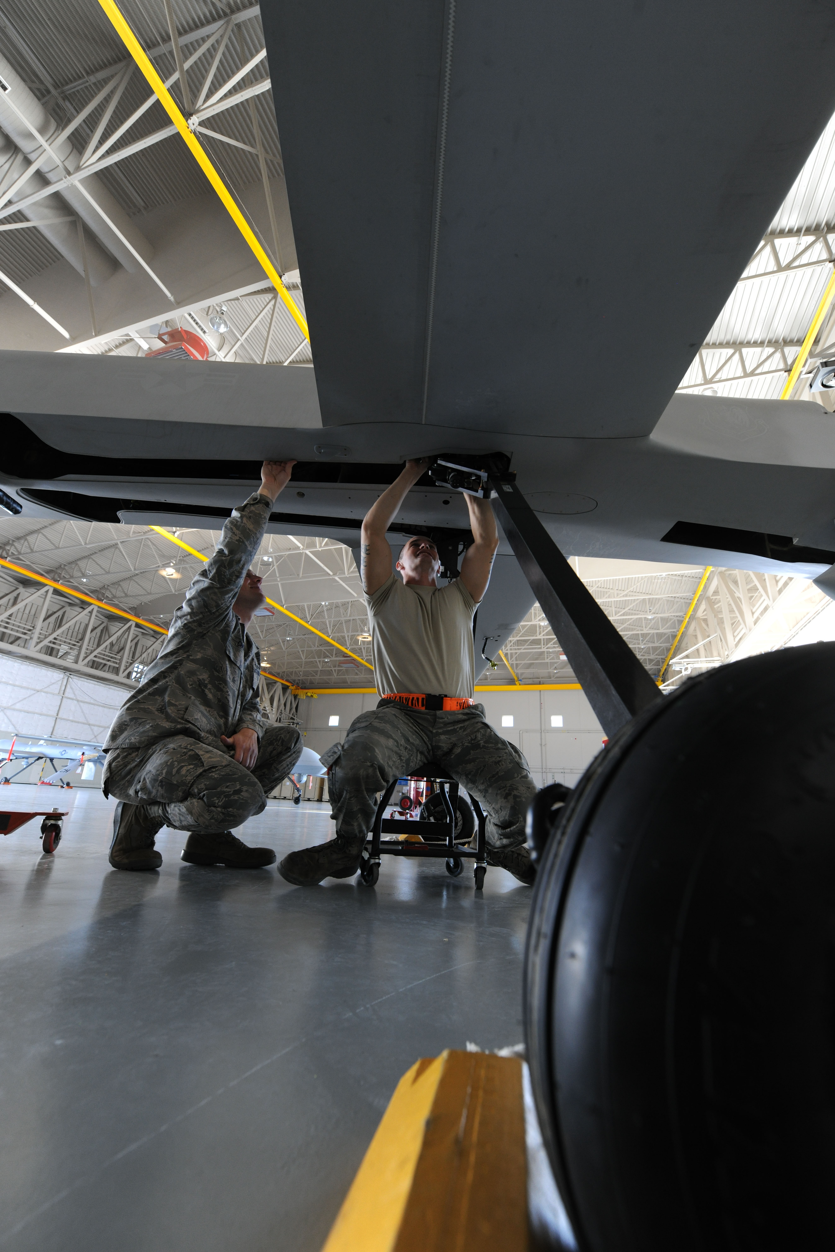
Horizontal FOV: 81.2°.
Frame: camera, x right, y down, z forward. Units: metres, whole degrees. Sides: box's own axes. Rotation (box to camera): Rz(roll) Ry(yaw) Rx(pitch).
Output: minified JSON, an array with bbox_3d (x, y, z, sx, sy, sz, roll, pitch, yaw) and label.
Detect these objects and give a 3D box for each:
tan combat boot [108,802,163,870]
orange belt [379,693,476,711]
[{"bbox_3d":[-0.854,0.648,1.544,0.185,0.210,0.110,17,-24,-32],"label":"tan combat boot"},{"bbox_3d":[0.035,0.285,1.794,0.350,0.060,0.250,3,-12,-6],"label":"orange belt"}]

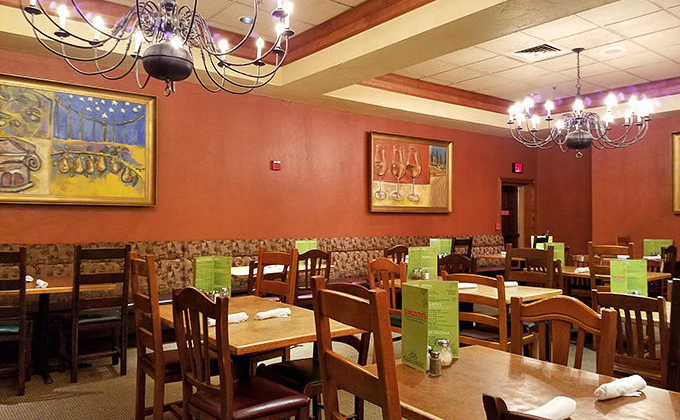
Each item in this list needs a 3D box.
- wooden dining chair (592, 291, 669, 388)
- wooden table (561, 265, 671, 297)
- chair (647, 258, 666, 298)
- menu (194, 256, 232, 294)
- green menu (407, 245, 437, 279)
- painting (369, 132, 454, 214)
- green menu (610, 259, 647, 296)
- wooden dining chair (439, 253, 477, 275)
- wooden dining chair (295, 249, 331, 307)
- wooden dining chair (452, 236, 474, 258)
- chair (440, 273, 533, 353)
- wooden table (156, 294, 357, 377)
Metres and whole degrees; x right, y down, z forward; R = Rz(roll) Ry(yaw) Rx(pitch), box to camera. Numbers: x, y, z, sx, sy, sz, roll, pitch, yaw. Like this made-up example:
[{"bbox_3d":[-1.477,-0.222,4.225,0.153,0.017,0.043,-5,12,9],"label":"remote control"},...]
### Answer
[{"bbox_3d":[1.680,0.888,2.790,0.480,0.905,0.430,0,0,-40],"label":"wooden dining chair"},{"bbox_3d":[2.500,0.975,5.050,0.660,0.750,1.220,0,0,-36],"label":"wooden table"},{"bbox_3d":[2.912,0.948,5.090,0.480,0.870,0.440,1,-2,-36],"label":"chair"},{"bbox_3d":[-0.785,0.432,3.150,0.235,0.279,0.150,0,-1,-5],"label":"menu"},{"bbox_3d":[0.747,0.476,4.620,0.310,0.280,0.100,1,-2,-20],"label":"green menu"},{"bbox_3d":[1.208,-0.562,8.335,1.789,1.231,0.060,1,-2,-35],"label":"painting"},{"bbox_3d":[1.755,0.447,3.090,0.160,0.280,0.210,0,0,45],"label":"green menu"},{"bbox_3d":[0.923,0.893,4.672,0.480,0.950,0.450,1,-2,-36],"label":"wooden dining chair"},{"bbox_3d":[-0.369,0.896,5.202,0.420,0.975,0.480,1,-2,-35],"label":"wooden dining chair"},{"bbox_3d":[1.150,0.822,5.500,0.480,1.060,0.430,0,0,44],"label":"wooden dining chair"},{"bbox_3d":[1.020,0.879,3.510,0.490,0.930,0.440,0,0,-44],"label":"chair"},{"bbox_3d":[-0.496,0.940,2.717,0.700,0.760,1.240,1,-2,-35],"label":"wooden table"}]

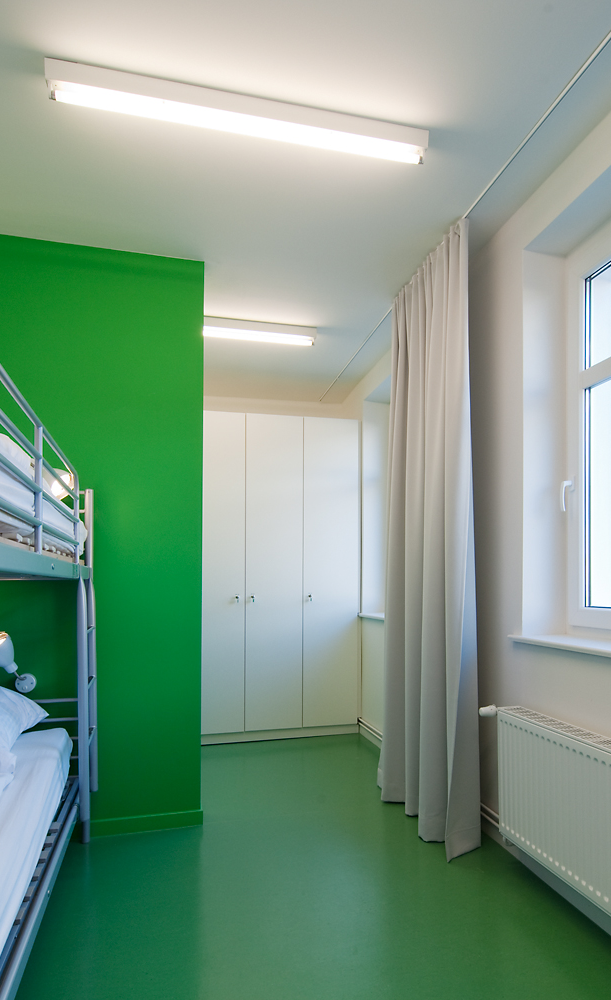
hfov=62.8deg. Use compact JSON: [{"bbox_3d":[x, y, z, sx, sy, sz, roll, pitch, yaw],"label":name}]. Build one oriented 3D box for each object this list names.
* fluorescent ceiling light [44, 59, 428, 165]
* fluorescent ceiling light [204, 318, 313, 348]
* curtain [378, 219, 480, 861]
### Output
[{"bbox_3d":[-0.181,-1.259,1.653,1.237,0.092,0.065,2,-5,-12],"label":"fluorescent ceiling light"},{"bbox_3d":[-0.538,-1.049,3.046,1.237,0.092,0.065,2,-5,-11],"label":"fluorescent ceiling light"},{"bbox_3d":[0.594,0.236,2.565,0.211,2.731,0.783,1,-5,-15],"label":"curtain"}]

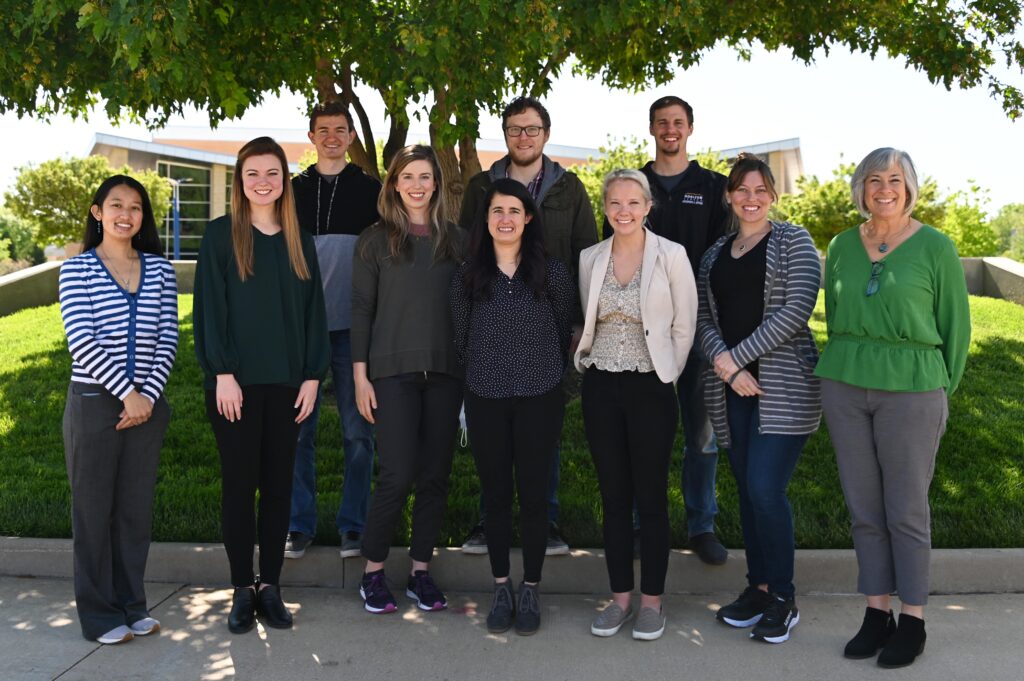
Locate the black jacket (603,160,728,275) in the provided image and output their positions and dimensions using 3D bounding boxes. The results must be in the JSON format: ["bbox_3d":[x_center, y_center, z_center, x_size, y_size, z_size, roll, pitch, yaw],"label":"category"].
[{"bbox_3d":[0.630,-0.340,3.970,0.540,0.730,0.300,0,3,7],"label":"black jacket"}]

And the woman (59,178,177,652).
[{"bbox_3d":[-1.376,0.246,3.486,0.420,1.610,0.300,-2,5,-30],"label":"woman"}]

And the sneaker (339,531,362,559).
[{"bbox_3d":[-0.648,0.786,4.061,0.110,0.115,0.290,-1,4,-7],"label":"sneaker"}]

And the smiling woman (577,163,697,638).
[{"bbox_3d":[0.441,0.217,3.526,0.450,1.637,0.330,2,5,20],"label":"smiling woman"}]

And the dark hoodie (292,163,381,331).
[{"bbox_3d":[-0.722,-0.374,4.023,0.490,0.693,0.280,-1,4,-7],"label":"dark hoodie"}]

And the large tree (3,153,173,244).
[{"bbox_3d":[-9.320,-2.202,21.896,3.700,3.699,3.600,0,4,0],"label":"large tree"}]

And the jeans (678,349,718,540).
[{"bbox_3d":[0.642,0.384,4.029,0.389,0.851,0.270,0,4,0],"label":"jeans"}]

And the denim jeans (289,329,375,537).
[{"bbox_3d":[-0.730,0.355,4.035,0.361,0.905,0.270,0,4,-5],"label":"denim jeans"}]

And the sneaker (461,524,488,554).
[{"bbox_3d":[-0.114,0.788,4.134,0.110,0.125,0.300,2,5,22],"label":"sneaker"}]

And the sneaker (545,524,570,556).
[{"bbox_3d":[0.155,0.789,4.116,0.110,0.125,0.300,-2,5,-20],"label":"sneaker"}]

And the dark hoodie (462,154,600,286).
[{"bbox_3d":[0.067,-0.366,4.034,0.570,0.775,0.310,0,4,0],"label":"dark hoodie"}]

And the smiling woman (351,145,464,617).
[{"bbox_3d":[-0.393,0.159,3.773,0.460,1.740,0.310,-1,4,-15],"label":"smiling woman"}]

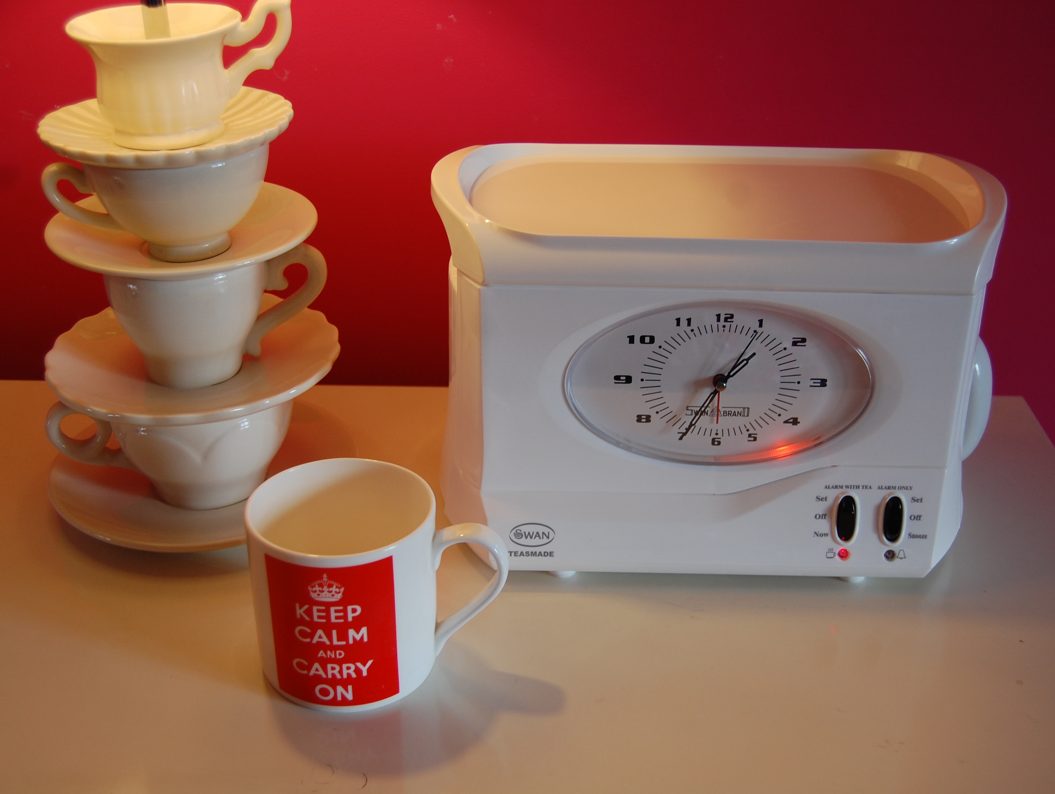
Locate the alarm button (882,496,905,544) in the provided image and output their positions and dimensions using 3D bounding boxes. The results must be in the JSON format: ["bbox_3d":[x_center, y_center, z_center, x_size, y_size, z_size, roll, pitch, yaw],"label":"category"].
[{"bbox_3d":[0.176,0.059,0.669,0.010,0.026,0.006,1,27,1],"label":"alarm button"}]

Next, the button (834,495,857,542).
[{"bbox_3d":[0.153,0.059,0.669,0.010,0.026,0.006,1,27,1],"label":"button"}]

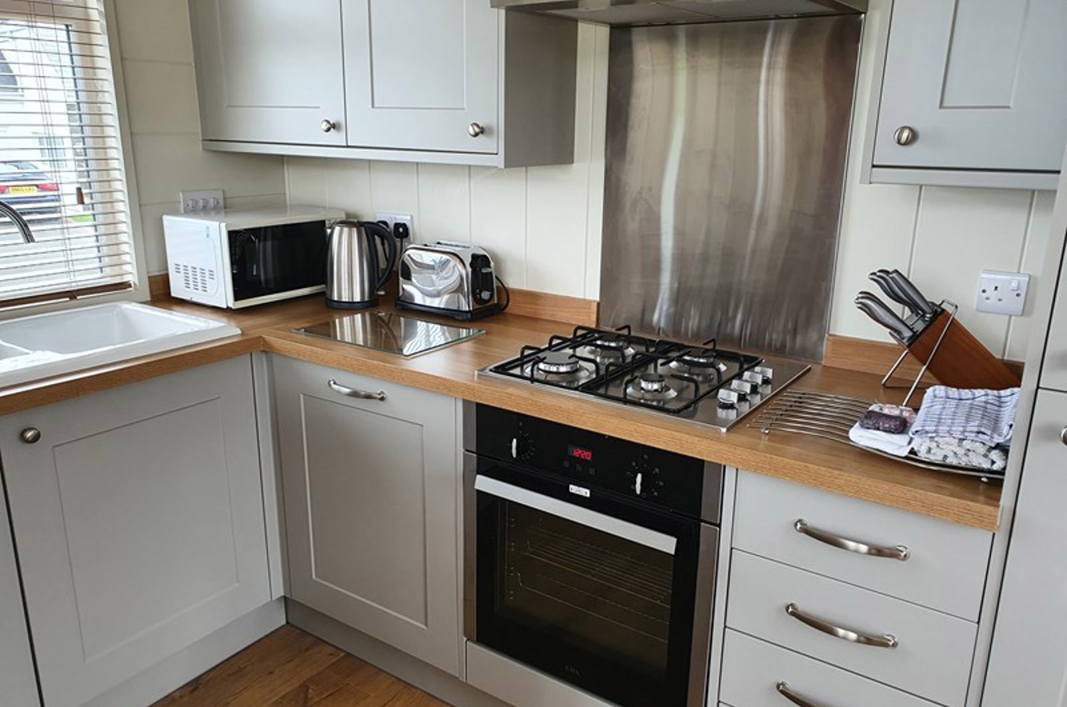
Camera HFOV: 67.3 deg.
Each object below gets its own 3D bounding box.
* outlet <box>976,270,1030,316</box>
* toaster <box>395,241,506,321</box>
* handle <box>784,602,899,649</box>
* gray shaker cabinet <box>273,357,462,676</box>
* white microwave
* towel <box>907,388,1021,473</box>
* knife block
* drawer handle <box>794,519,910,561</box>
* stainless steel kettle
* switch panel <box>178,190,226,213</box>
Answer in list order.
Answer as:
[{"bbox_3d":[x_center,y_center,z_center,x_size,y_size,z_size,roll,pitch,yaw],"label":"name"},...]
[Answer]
[{"bbox_3d":[0.954,-0.122,1.628,0.086,0.086,0.012,11,18,33],"label":"outlet"},{"bbox_3d":[-0.253,-0.222,2.353,0.275,0.195,0.155,11,18,32],"label":"toaster"},{"bbox_3d":[0.504,0.453,1.325,0.180,0.020,0.035,11,18,33],"label":"handle"},{"bbox_3d":[-0.261,0.326,2.214,0.607,0.711,0.580,11,18,33],"label":"gray shaker cabinet"},{"bbox_3d":[-0.862,-0.314,2.546,0.320,0.257,0.448,12,19,35],"label":"white microwave"},{"bbox_3d":[0.733,0.119,1.350,0.143,0.055,0.265,11,18,33],"label":"towel"},{"bbox_3d":[0.863,-0.001,1.596,0.267,0.195,0.112,3,15,7],"label":"knife block"},{"bbox_3d":[0.506,0.300,1.283,0.180,0.020,0.035,11,18,33],"label":"drawer handle"},{"bbox_3d":[-0.526,-0.269,2.415,0.220,0.248,0.158,1,15,2],"label":"stainless steel kettle"},{"bbox_3d":[-1.047,-0.474,2.551,0.011,0.086,0.147,11,18,33],"label":"switch panel"}]

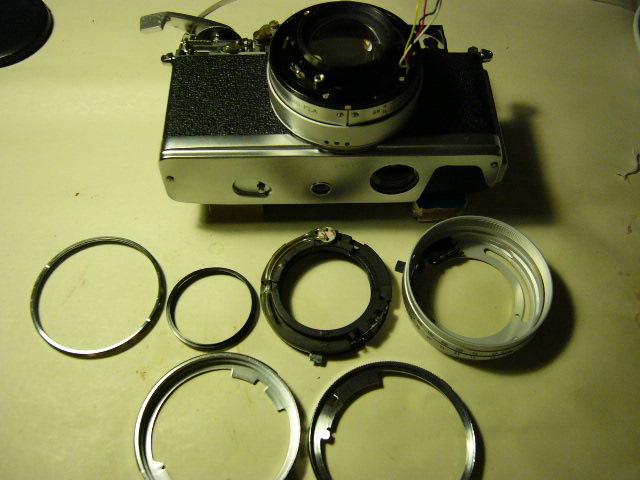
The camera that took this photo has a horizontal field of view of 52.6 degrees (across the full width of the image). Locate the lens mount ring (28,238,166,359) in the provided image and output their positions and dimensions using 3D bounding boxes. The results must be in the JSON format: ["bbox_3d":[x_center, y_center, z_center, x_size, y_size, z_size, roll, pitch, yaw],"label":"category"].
[{"bbox_3d":[-0.098,0.025,0.287,0.057,0.005,0.057,-2,60,0],"label":"lens mount ring"}]

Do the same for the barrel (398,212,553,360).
[{"bbox_3d":[0.066,0.020,0.277,0.061,0.019,0.060,-2,60,0],"label":"barrel"}]

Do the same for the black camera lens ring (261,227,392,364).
[{"bbox_3d":[0.003,0.023,0.268,0.054,0.007,0.057,0,60,0],"label":"black camera lens ring"}]

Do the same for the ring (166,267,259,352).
[{"bbox_3d":[-0.047,0.030,0.283,0.039,0.004,0.039,-1,60,1],"label":"ring"}]

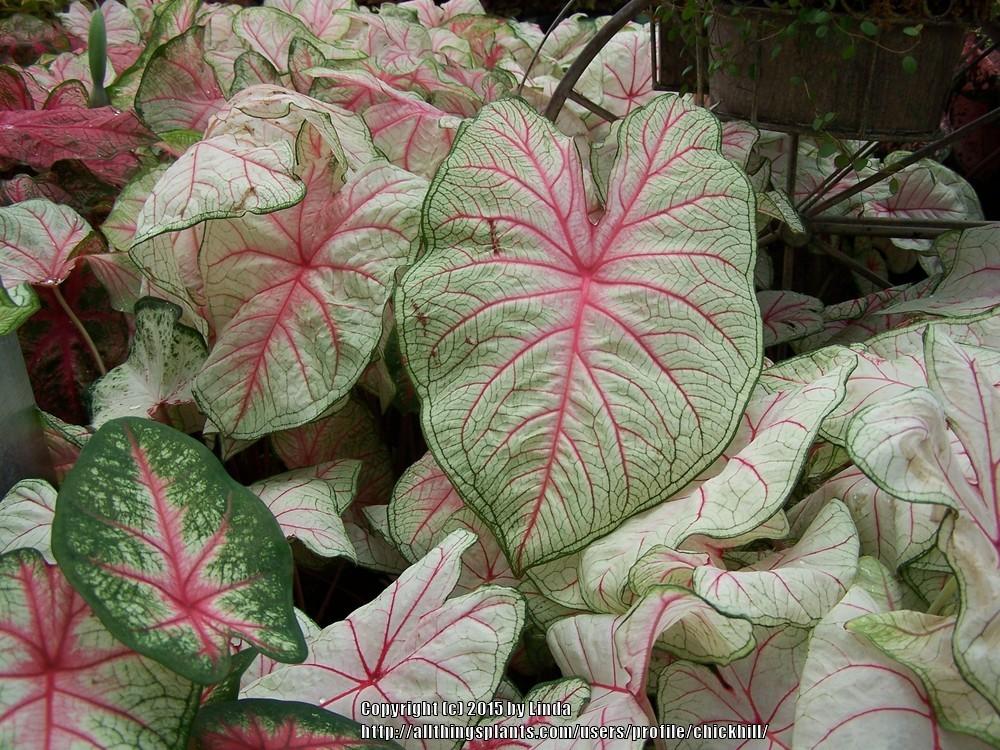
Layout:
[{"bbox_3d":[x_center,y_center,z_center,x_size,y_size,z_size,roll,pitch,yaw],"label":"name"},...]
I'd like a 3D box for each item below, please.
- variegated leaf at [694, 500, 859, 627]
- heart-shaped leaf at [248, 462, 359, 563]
[{"bbox_3d":[0.169,0.116,0.670,0.095,0.060,0.065,-2,22,-5],"label":"variegated leaf"},{"bbox_3d":[-0.148,0.100,0.800,0.085,0.055,0.070,18,28,38],"label":"heart-shaped leaf"}]

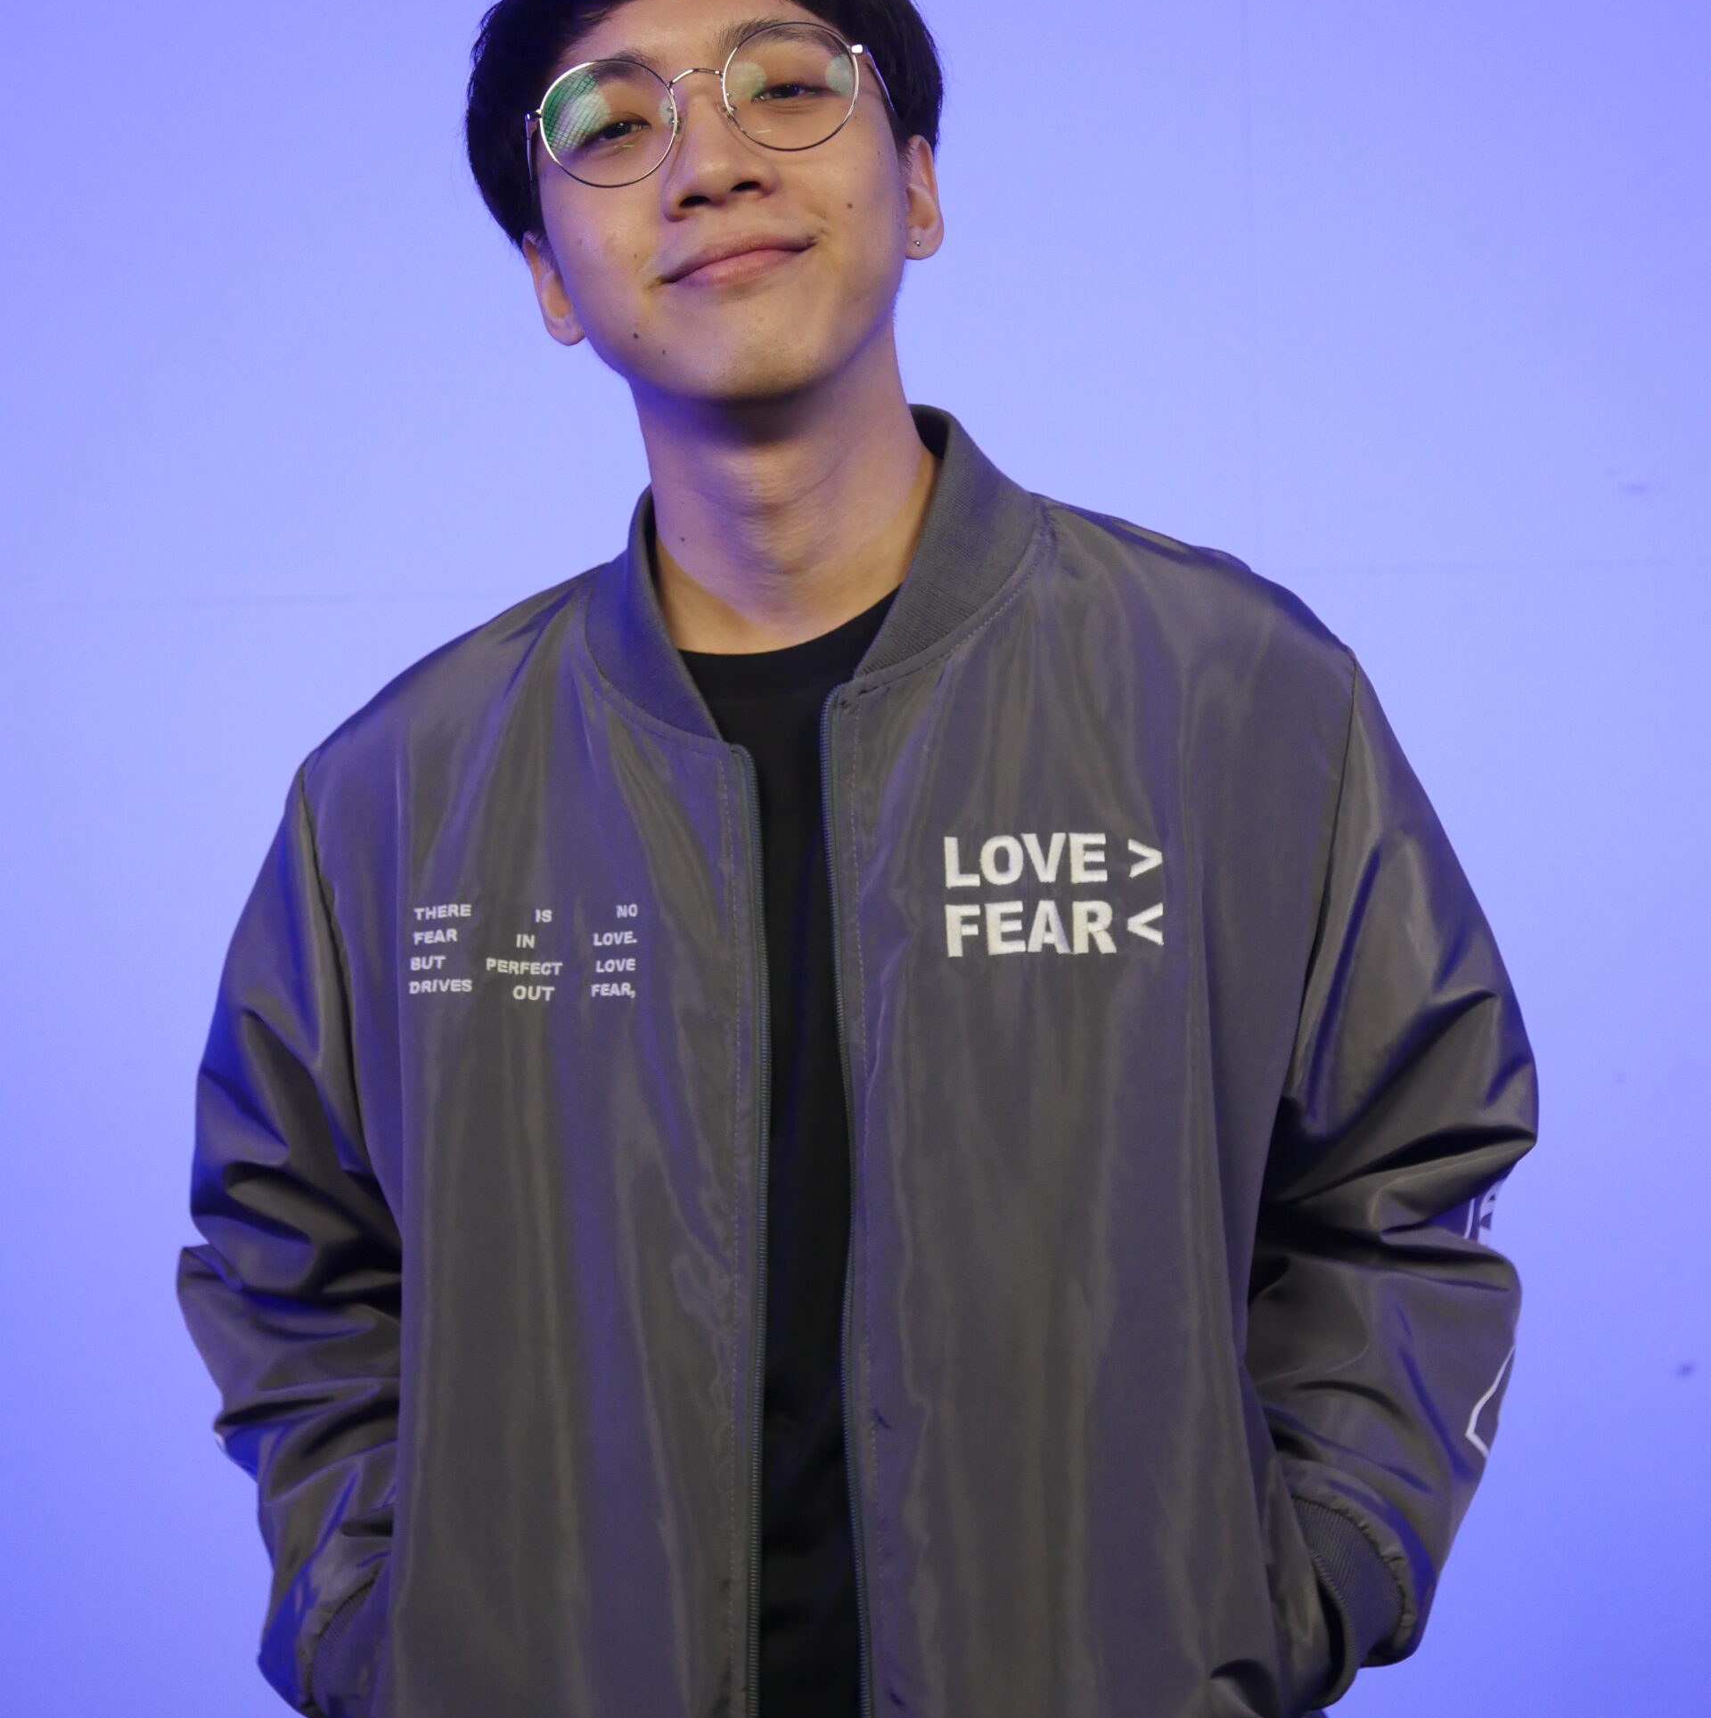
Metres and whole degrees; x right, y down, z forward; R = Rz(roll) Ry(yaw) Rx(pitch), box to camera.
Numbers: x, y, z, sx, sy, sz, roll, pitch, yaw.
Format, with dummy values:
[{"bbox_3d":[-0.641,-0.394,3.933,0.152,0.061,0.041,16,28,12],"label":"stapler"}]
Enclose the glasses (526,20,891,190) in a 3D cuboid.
[{"bbox_3d":[-0.057,-0.278,1.271,0.138,0.050,0.145,-12,-8,0],"label":"glasses"}]

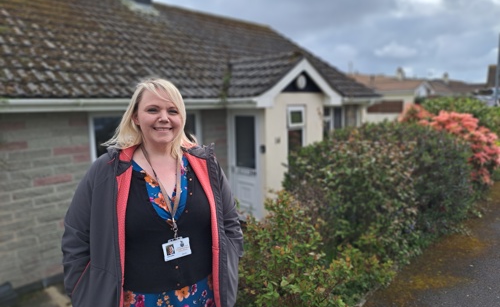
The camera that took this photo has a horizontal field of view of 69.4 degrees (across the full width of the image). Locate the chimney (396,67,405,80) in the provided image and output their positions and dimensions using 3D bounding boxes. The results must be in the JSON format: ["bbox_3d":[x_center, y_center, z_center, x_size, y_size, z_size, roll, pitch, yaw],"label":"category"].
[{"bbox_3d":[10.714,-5.695,25.707,0.500,1.050,0.500,-9,10,-44],"label":"chimney"}]

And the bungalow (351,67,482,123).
[{"bbox_3d":[9.840,-3.693,24.913,13.000,4.600,8.500,-9,10,-44],"label":"bungalow"}]

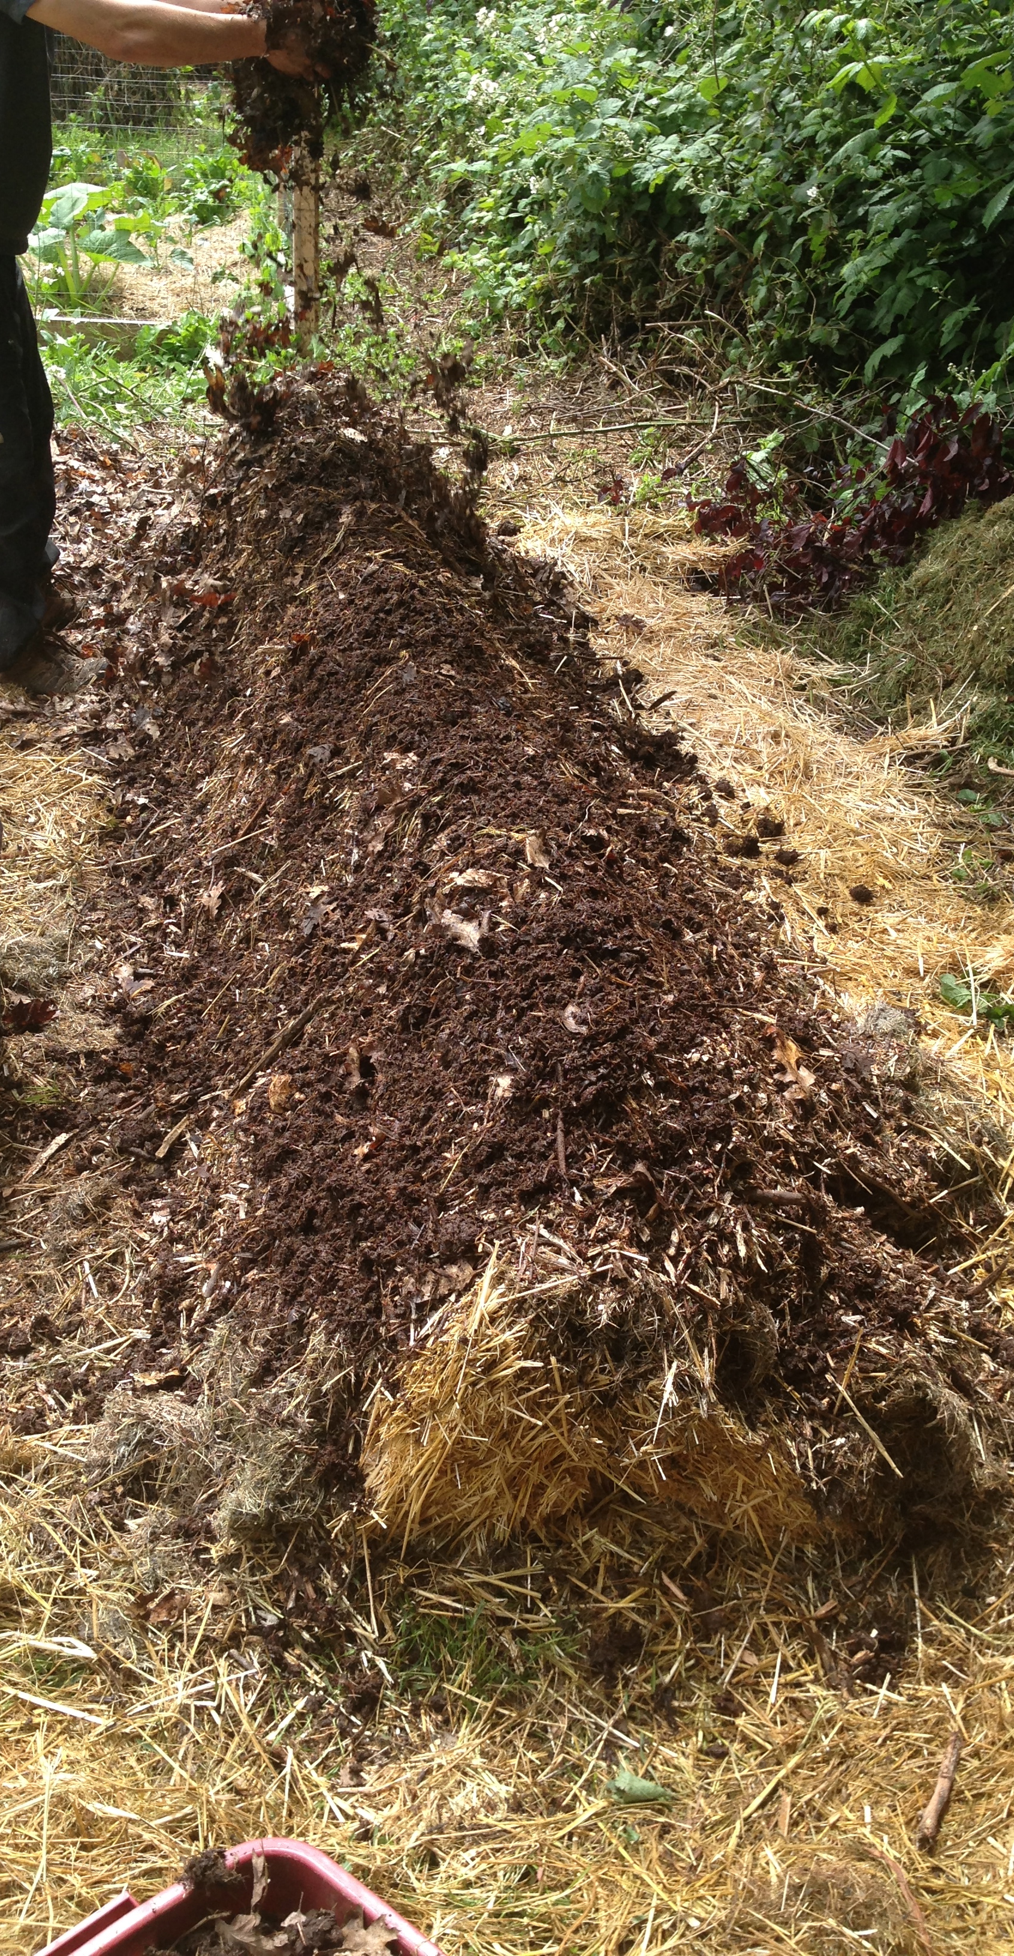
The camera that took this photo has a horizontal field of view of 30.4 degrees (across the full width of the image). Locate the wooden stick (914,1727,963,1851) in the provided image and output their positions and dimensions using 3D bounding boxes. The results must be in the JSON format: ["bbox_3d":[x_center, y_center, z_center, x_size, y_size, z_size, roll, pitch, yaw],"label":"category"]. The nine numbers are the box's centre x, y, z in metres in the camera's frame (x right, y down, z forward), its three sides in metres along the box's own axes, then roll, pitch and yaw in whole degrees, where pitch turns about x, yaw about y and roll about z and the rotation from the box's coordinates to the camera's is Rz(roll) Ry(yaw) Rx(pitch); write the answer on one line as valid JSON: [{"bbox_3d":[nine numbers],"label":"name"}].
[{"bbox_3d":[0.380,0.709,1.632,0.020,0.016,0.134,14,32,19],"label":"wooden stick"}]

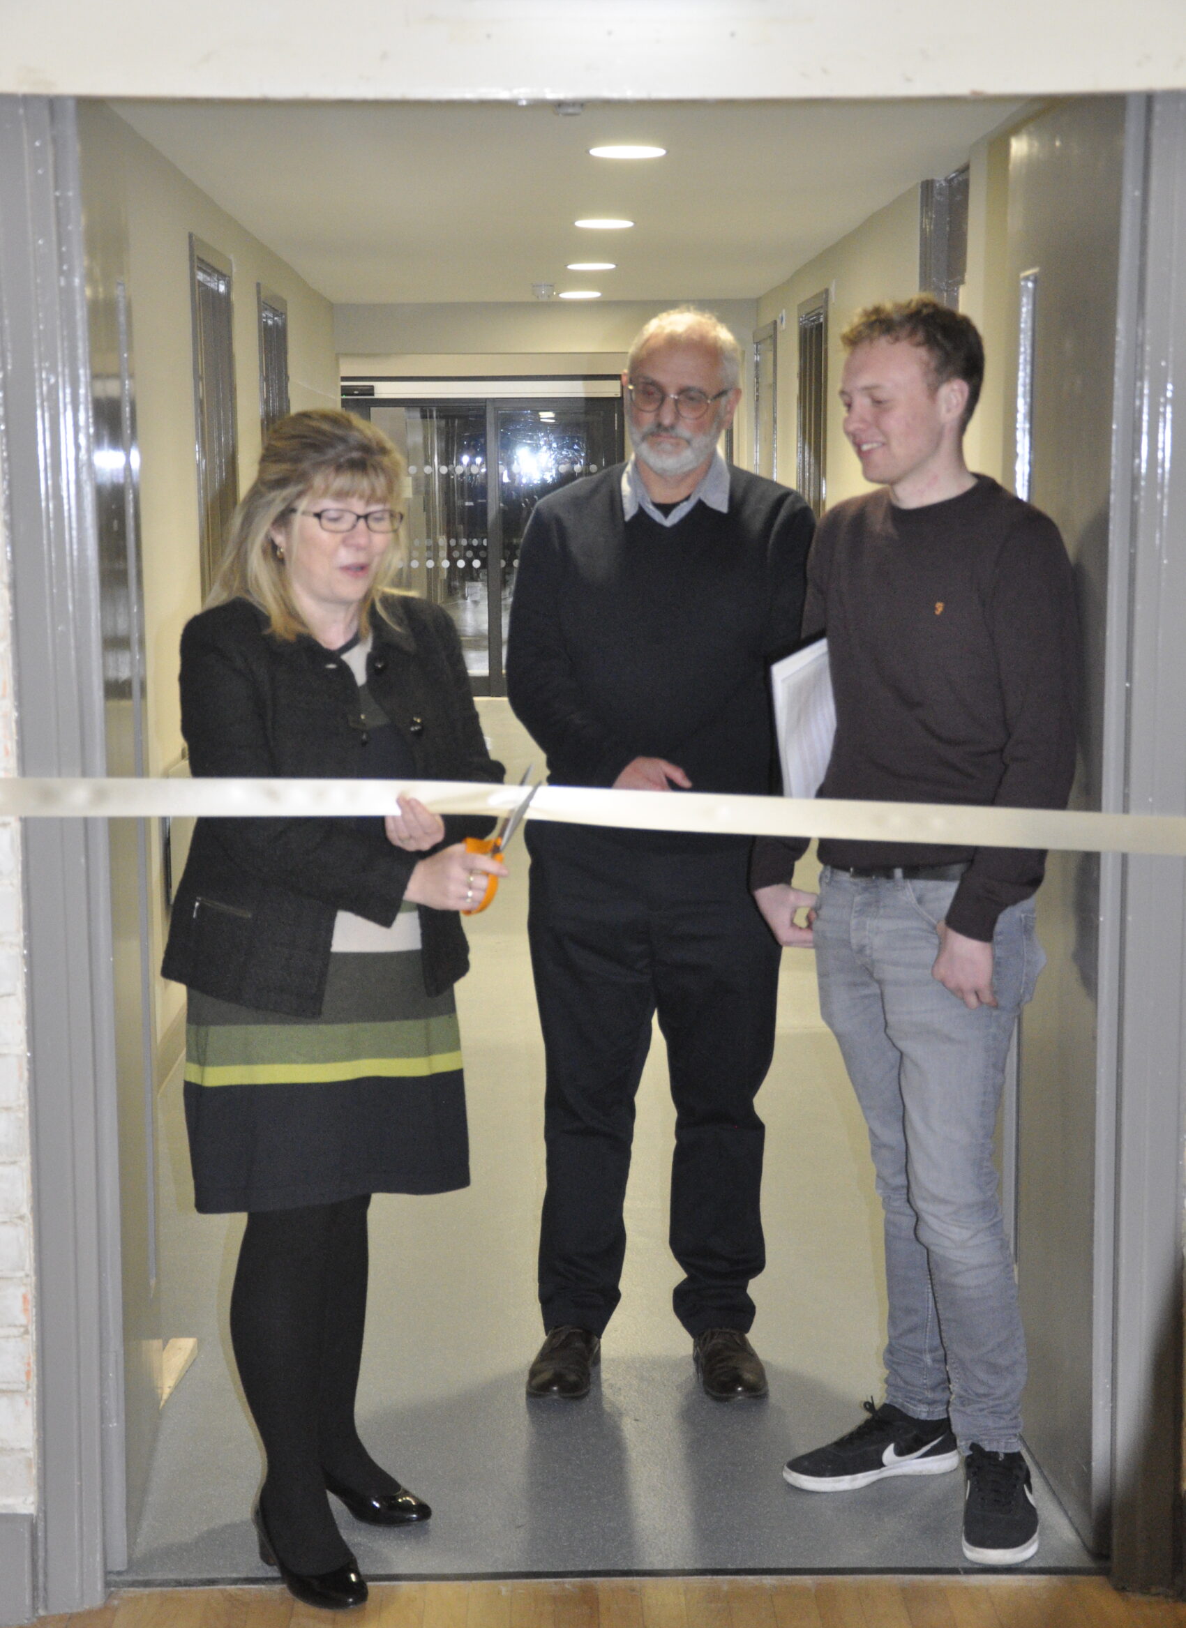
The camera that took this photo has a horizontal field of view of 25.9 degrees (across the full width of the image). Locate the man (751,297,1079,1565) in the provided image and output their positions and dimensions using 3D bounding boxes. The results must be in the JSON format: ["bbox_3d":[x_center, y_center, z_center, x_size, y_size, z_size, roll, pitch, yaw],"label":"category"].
[{"bbox_3d":[0.482,0.151,3.799,0.510,1.800,0.420,6,10,40],"label":"man"}]

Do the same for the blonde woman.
[{"bbox_3d":[-0.368,0.259,3.638,0.480,1.640,0.450,-6,10,-37],"label":"blonde woman"}]

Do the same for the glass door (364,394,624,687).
[{"bbox_3d":[-0.707,-1.869,17.797,1.840,2.080,0.100,-1,8,-2],"label":"glass door"}]

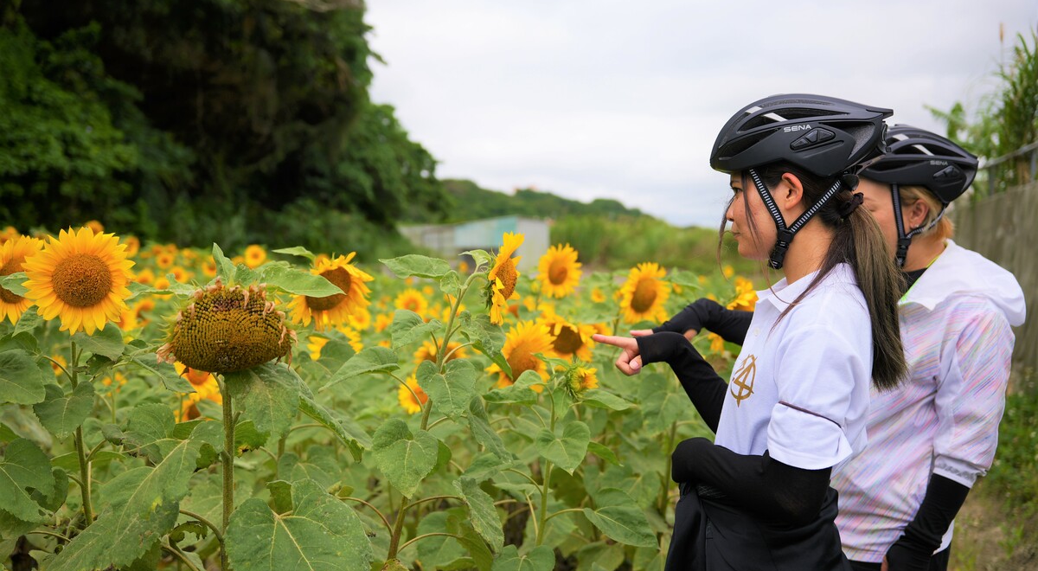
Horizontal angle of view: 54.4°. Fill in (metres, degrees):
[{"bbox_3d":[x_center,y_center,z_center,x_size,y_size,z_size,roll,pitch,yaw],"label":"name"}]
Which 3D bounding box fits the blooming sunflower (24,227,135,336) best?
[{"bbox_3d":[-0.767,-0.007,1.760,0.190,0.190,0.060,-1,2,-26],"label":"blooming sunflower"}]

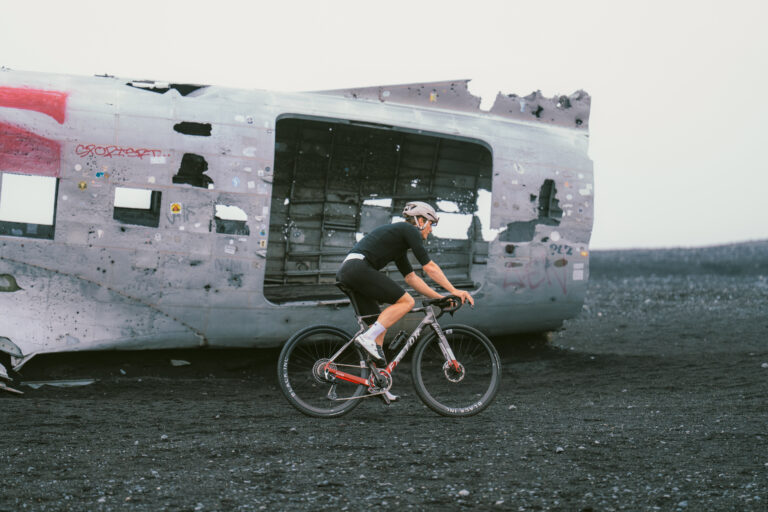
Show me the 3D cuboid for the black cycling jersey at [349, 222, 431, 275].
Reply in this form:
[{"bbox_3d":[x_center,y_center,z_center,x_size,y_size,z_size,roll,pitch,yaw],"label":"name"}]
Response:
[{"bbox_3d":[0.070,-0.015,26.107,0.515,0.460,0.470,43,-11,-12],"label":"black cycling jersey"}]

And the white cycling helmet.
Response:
[{"bbox_3d":[0.275,-0.324,26.168,0.275,0.165,0.205,10,-3,-16],"label":"white cycling helmet"}]

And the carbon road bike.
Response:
[{"bbox_3d":[0.046,0.709,26.100,1.740,1.020,0.450,0,0,-17],"label":"carbon road bike"}]

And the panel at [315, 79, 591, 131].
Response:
[{"bbox_3d":[0.654,-1.466,33.200,2.660,0.450,0.150,3,0,-7],"label":"panel"}]

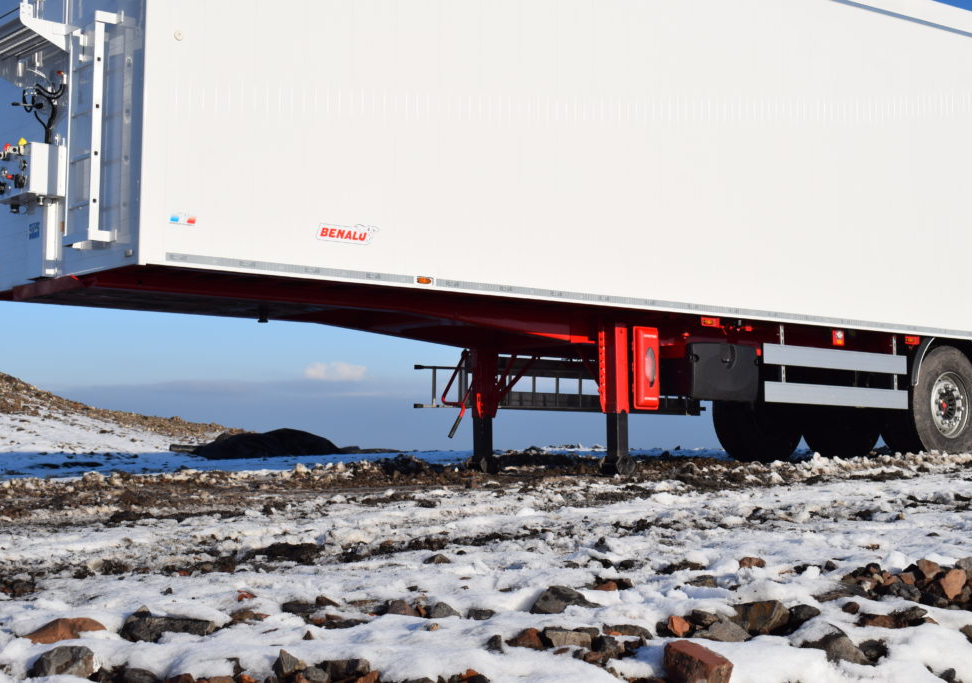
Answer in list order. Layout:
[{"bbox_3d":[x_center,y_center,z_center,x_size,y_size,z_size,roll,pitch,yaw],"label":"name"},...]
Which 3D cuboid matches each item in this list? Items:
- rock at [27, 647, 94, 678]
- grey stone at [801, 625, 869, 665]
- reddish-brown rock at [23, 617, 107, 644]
[{"bbox_3d":[-1.460,1.115,5.296,0.234,0.127,0.188,0,-4,0],"label":"rock"},{"bbox_3d":[0.978,0.848,4.300,0.185,0.095,0.130,1,-4,0],"label":"grey stone"},{"bbox_3d":[-1.213,0.832,4.420,0.238,0.072,0.140,1,-4,0],"label":"reddish-brown rock"}]

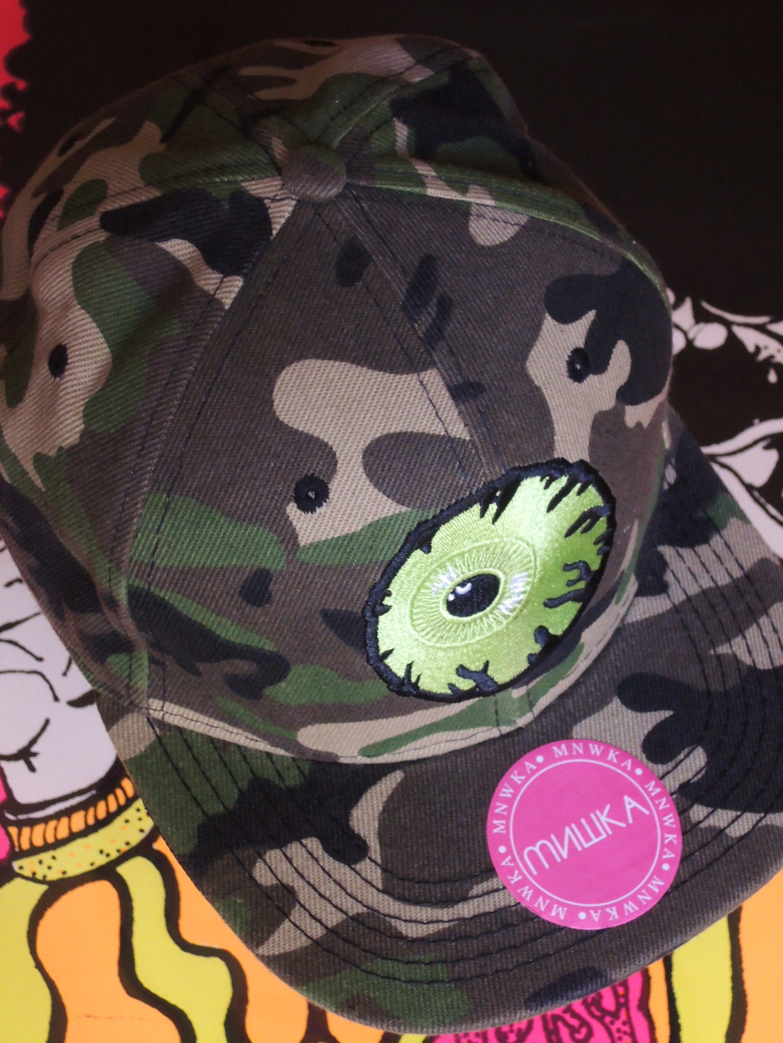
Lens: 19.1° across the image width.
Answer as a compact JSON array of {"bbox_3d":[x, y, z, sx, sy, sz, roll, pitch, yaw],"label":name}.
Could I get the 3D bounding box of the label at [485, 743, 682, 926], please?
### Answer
[{"bbox_3d":[0.049,0.080,0.593,0.051,0.001,0.051,-26,70,-17],"label":"label"}]

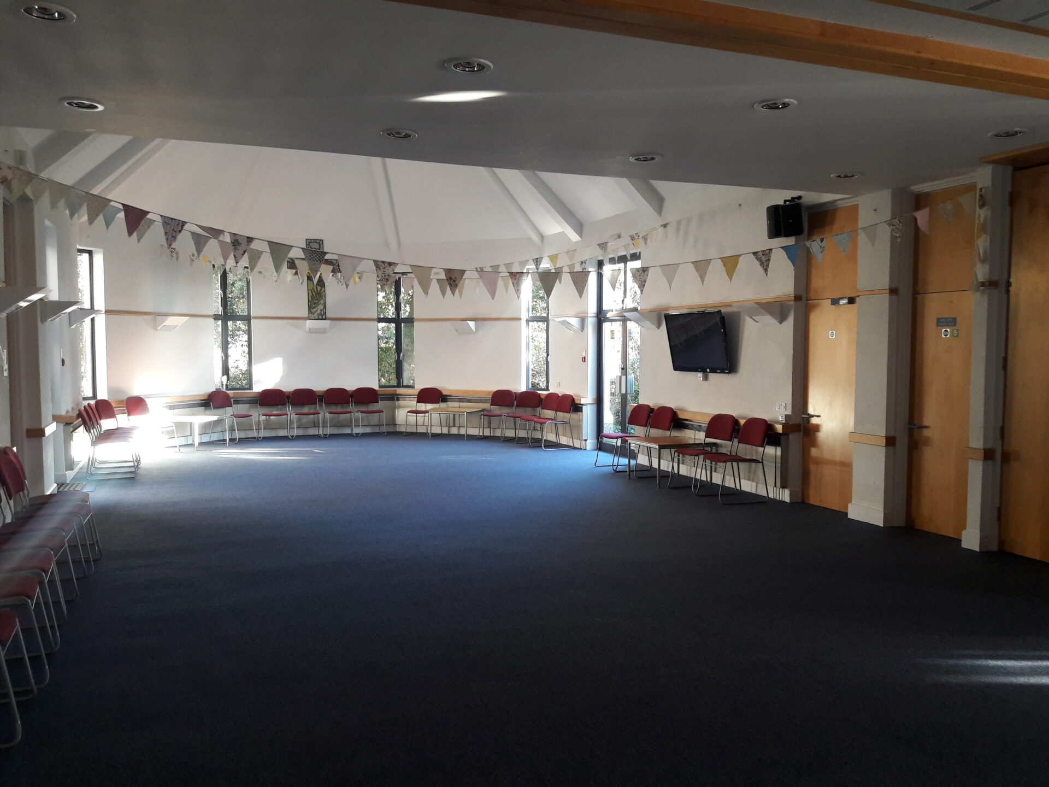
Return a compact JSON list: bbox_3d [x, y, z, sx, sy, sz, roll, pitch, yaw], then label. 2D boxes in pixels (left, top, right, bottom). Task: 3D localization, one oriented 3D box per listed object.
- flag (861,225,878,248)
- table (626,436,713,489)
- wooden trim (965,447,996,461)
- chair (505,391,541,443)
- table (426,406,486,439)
[{"bbox_3d":[2.510,-1.140,6.166,0.150,0.175,0.015,-1,3,-12],"label":"flag"},{"bbox_3d":[1.668,0.780,9.742,0.720,0.468,0.740,-1,3,-21],"label":"table"},{"bbox_3d":[3.445,0.453,6.432,0.100,0.085,0.175,-1,3,-21],"label":"wooden trim"},{"bbox_3d":[-0.040,0.371,14.102,0.505,0.822,0.564,2,4,27],"label":"chair"},{"bbox_3d":[-1.162,0.513,14.657,0.703,0.475,0.703,1,4,23],"label":"table"}]

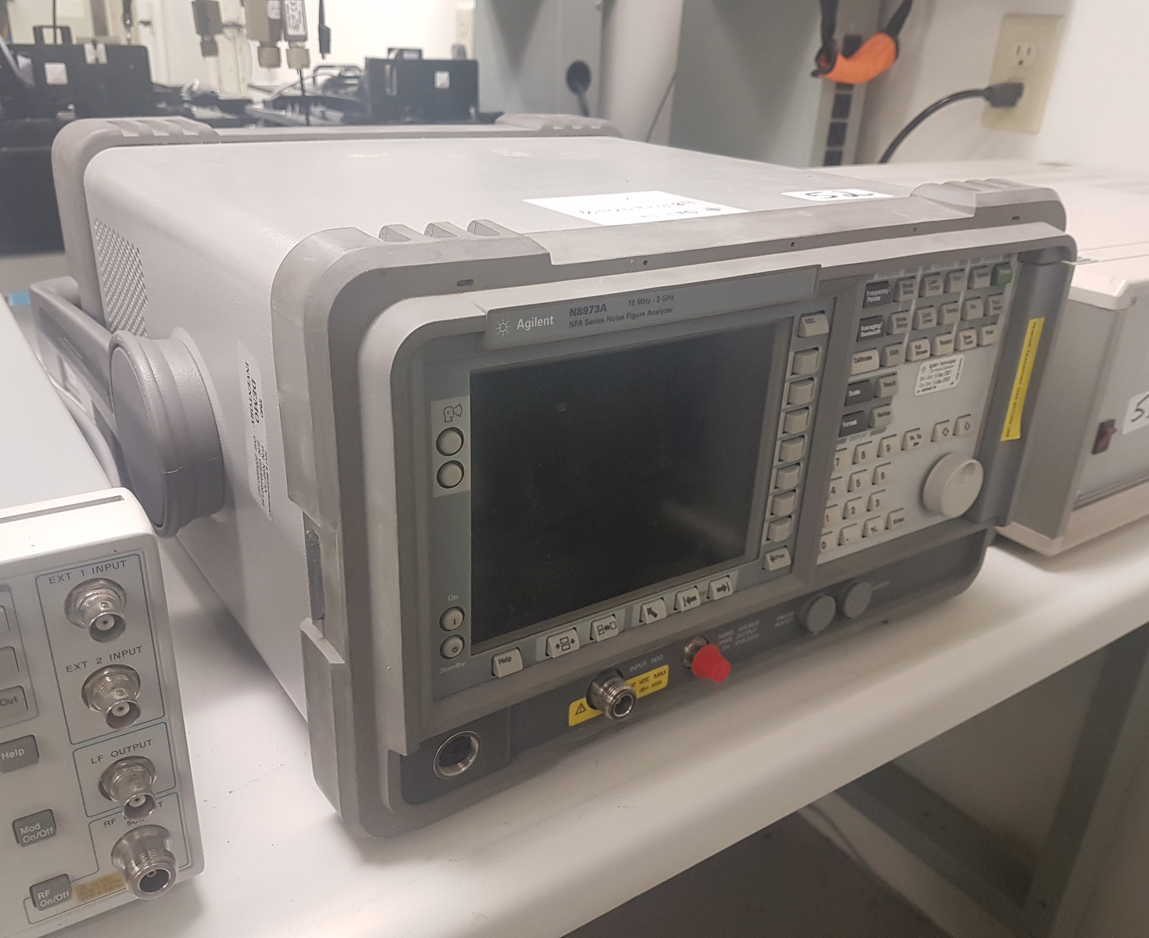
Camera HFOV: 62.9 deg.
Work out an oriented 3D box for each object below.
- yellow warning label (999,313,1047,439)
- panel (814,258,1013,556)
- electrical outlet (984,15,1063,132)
[{"bbox_3d":[0.226,-0.044,0.474,0.009,0.066,0.001,-3,25,-11],"label":"yellow warning label"},{"bbox_3d":[0.165,-0.025,0.438,0.109,0.138,0.015,-14,29,-31],"label":"panel"},{"bbox_3d":[0.477,-0.421,1.004,0.010,0.114,0.070,-14,29,-31],"label":"electrical outlet"}]

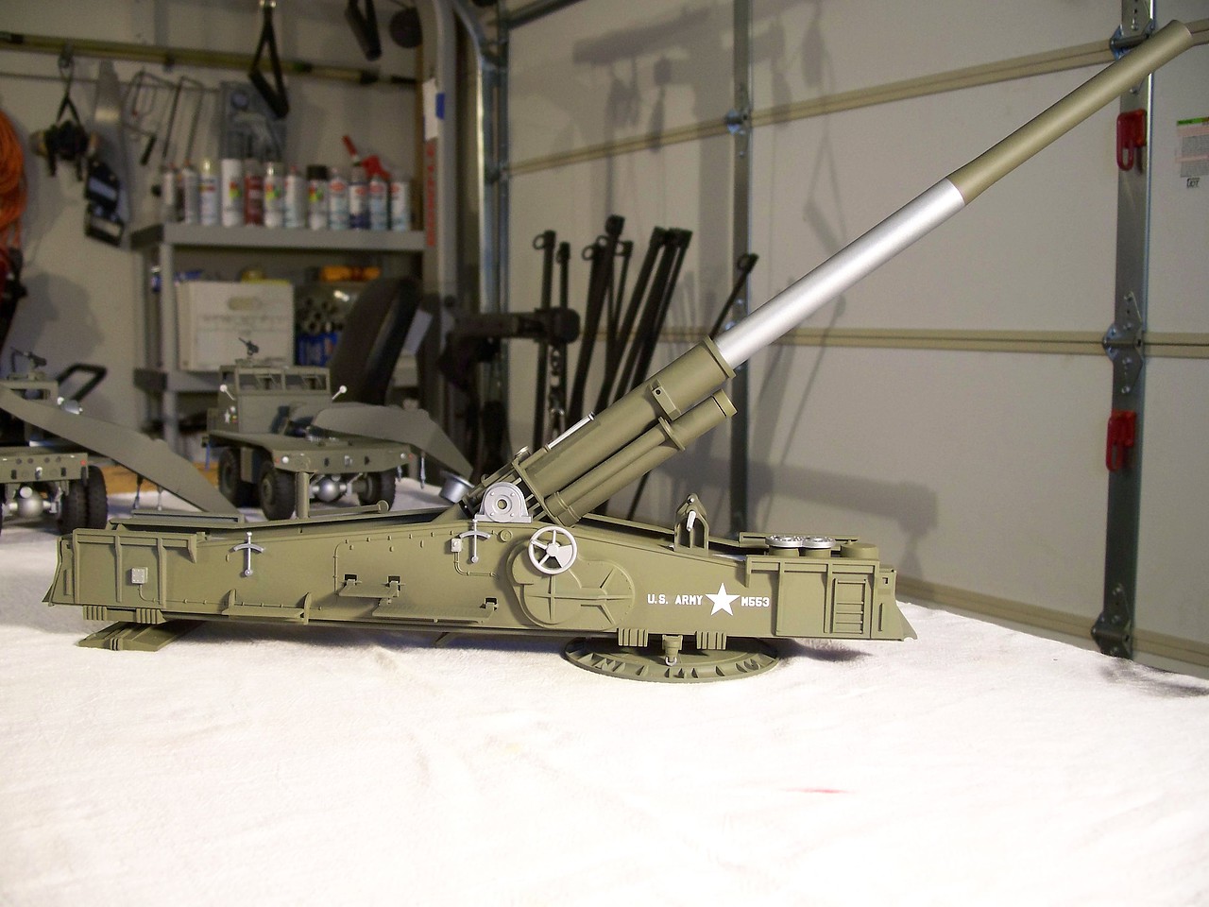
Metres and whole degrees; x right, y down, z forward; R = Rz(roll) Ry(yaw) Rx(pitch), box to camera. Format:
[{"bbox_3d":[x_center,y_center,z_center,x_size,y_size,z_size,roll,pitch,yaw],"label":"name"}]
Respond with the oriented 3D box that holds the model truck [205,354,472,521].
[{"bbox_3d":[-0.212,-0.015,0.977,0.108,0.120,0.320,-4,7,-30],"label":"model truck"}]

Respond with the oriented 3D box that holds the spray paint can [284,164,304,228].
[{"bbox_3d":[-1.017,-0.835,4.224,0.066,0.203,0.066,0,6,0],"label":"spray paint can"}]

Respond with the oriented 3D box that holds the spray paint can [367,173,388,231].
[{"bbox_3d":[-0.770,-0.846,4.372,0.066,0.192,0.066,0,6,0],"label":"spray paint can"}]

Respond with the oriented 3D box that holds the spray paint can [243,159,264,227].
[{"bbox_3d":[-1.066,-0.789,3.920,0.066,0.202,0.066,0,6,0],"label":"spray paint can"}]

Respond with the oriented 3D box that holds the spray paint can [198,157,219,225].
[{"bbox_3d":[-1.177,-0.774,3.845,0.066,0.201,0.066,-4,7,-32],"label":"spray paint can"}]

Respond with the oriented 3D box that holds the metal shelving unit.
[{"bbox_3d":[-1.084,-0.065,4.484,0.914,1.385,0.480,-4,7,-31],"label":"metal shelving unit"}]

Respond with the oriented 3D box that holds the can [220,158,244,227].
[{"bbox_3d":[-1.119,-0.781,3.880,0.066,0.203,0.066,0,6,0],"label":"can"}]

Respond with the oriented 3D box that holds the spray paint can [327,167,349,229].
[{"bbox_3d":[-0.887,-0.844,4.301,0.066,0.203,0.066,0,6,0],"label":"spray paint can"}]

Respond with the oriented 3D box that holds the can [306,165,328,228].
[{"bbox_3d":[-0.893,-0.794,4.020,0.066,0.202,0.066,0,6,0],"label":"can"}]

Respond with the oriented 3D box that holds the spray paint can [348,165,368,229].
[{"bbox_3d":[-0.828,-0.850,4.337,0.066,0.208,0.066,0,6,0],"label":"spray paint can"}]

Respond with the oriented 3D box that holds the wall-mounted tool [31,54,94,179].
[{"bbox_3d":[-1.664,-1.037,3.970,0.185,0.390,0.130,-4,7,-32],"label":"wall-mounted tool"}]

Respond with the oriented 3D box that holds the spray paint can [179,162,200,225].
[{"bbox_3d":[-1.303,-0.813,4.053,0.066,0.198,0.066,-4,7,-31],"label":"spray paint can"}]

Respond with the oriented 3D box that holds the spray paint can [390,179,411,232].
[{"bbox_3d":[-0.700,-0.847,4.414,0.066,0.183,0.066,0,6,0],"label":"spray paint can"}]

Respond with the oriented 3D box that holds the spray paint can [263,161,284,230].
[{"bbox_3d":[-1.012,-0.788,3.950,0.066,0.203,0.066,0,6,0],"label":"spray paint can"}]

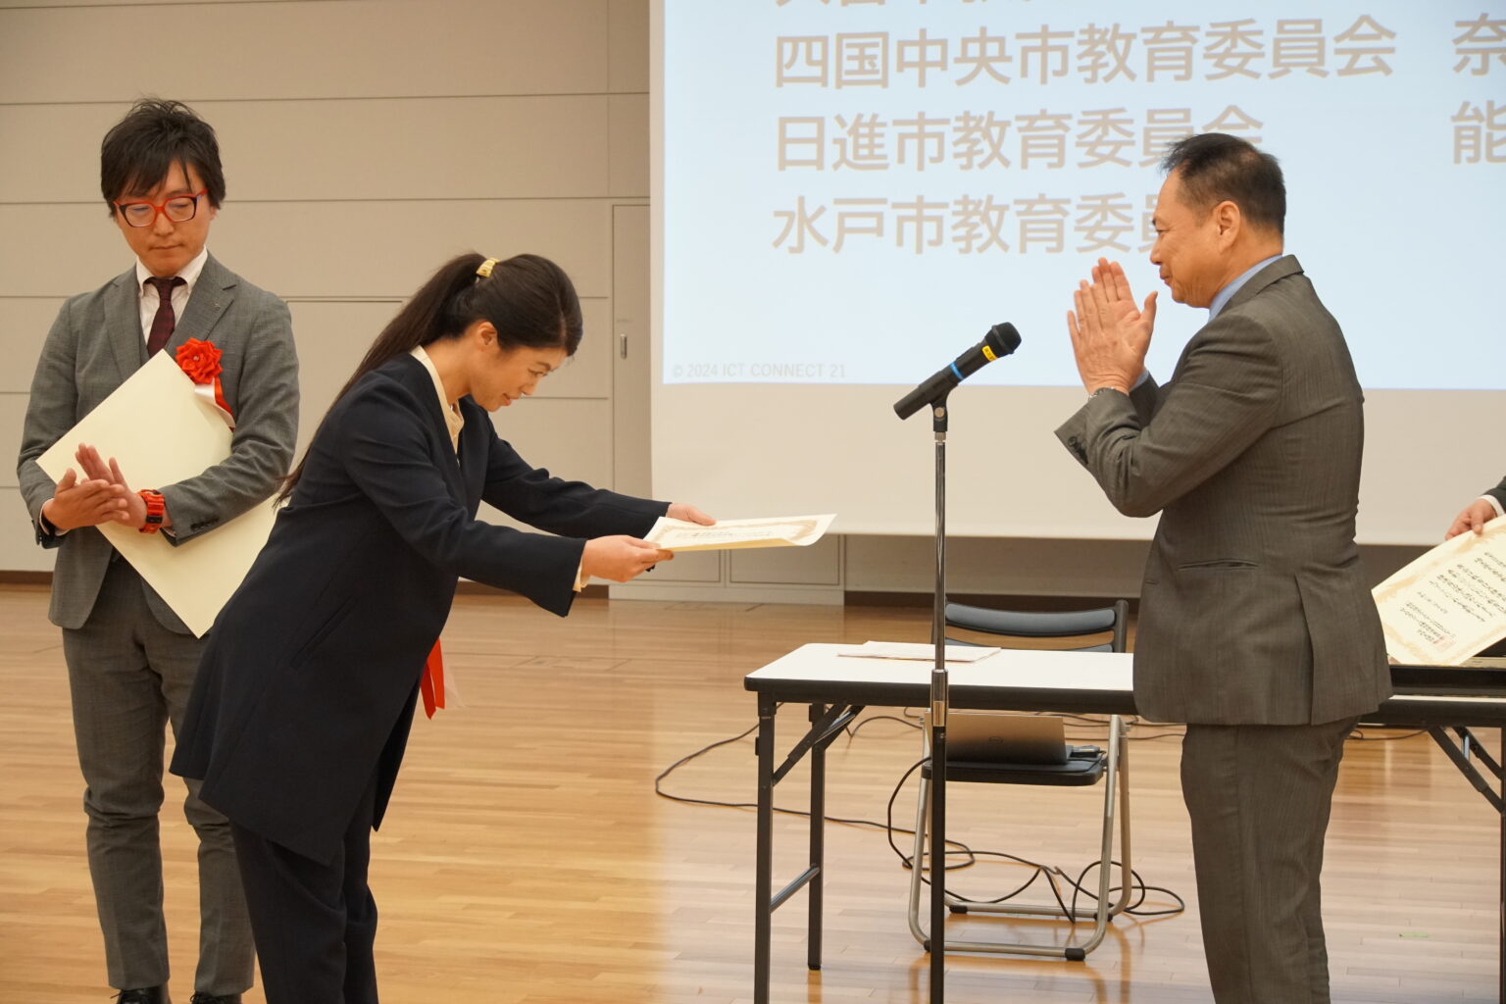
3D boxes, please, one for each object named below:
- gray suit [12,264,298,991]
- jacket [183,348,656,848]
[{"bbox_3d":[-1.145,0.238,5.120,0.530,1.410,0.370,0,4,2],"label":"gray suit"},{"bbox_3d":[-0.565,0.190,4.500,0.700,0.860,0.480,13,7,11],"label":"jacket"}]

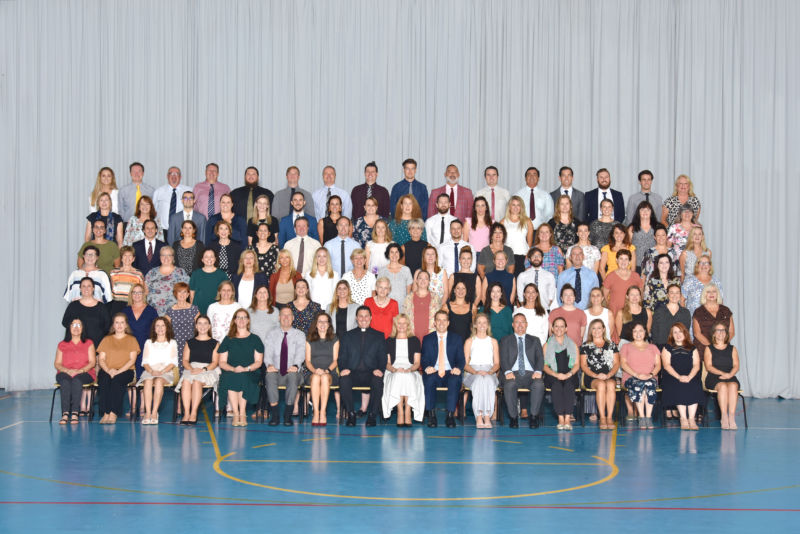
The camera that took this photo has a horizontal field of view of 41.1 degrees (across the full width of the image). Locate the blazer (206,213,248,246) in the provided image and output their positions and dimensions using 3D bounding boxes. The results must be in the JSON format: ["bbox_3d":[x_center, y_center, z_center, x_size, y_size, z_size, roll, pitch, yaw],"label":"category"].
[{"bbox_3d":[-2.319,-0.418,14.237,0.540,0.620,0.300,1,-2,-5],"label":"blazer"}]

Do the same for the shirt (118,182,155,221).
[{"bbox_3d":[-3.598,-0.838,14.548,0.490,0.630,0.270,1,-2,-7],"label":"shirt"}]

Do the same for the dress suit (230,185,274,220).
[{"bbox_3d":[-2.004,-0.771,14.489,0.600,0.700,0.340,1,-2,-3],"label":"dress suit"}]

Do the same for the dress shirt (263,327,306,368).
[{"bbox_3d":[-1.367,0.995,12.597,0.520,0.560,0.340,1,-2,-3],"label":"dress shirt"}]

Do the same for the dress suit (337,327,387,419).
[{"bbox_3d":[-0.444,1.237,12.622,0.560,1.010,0.620,1,-2,-1],"label":"dress suit"}]

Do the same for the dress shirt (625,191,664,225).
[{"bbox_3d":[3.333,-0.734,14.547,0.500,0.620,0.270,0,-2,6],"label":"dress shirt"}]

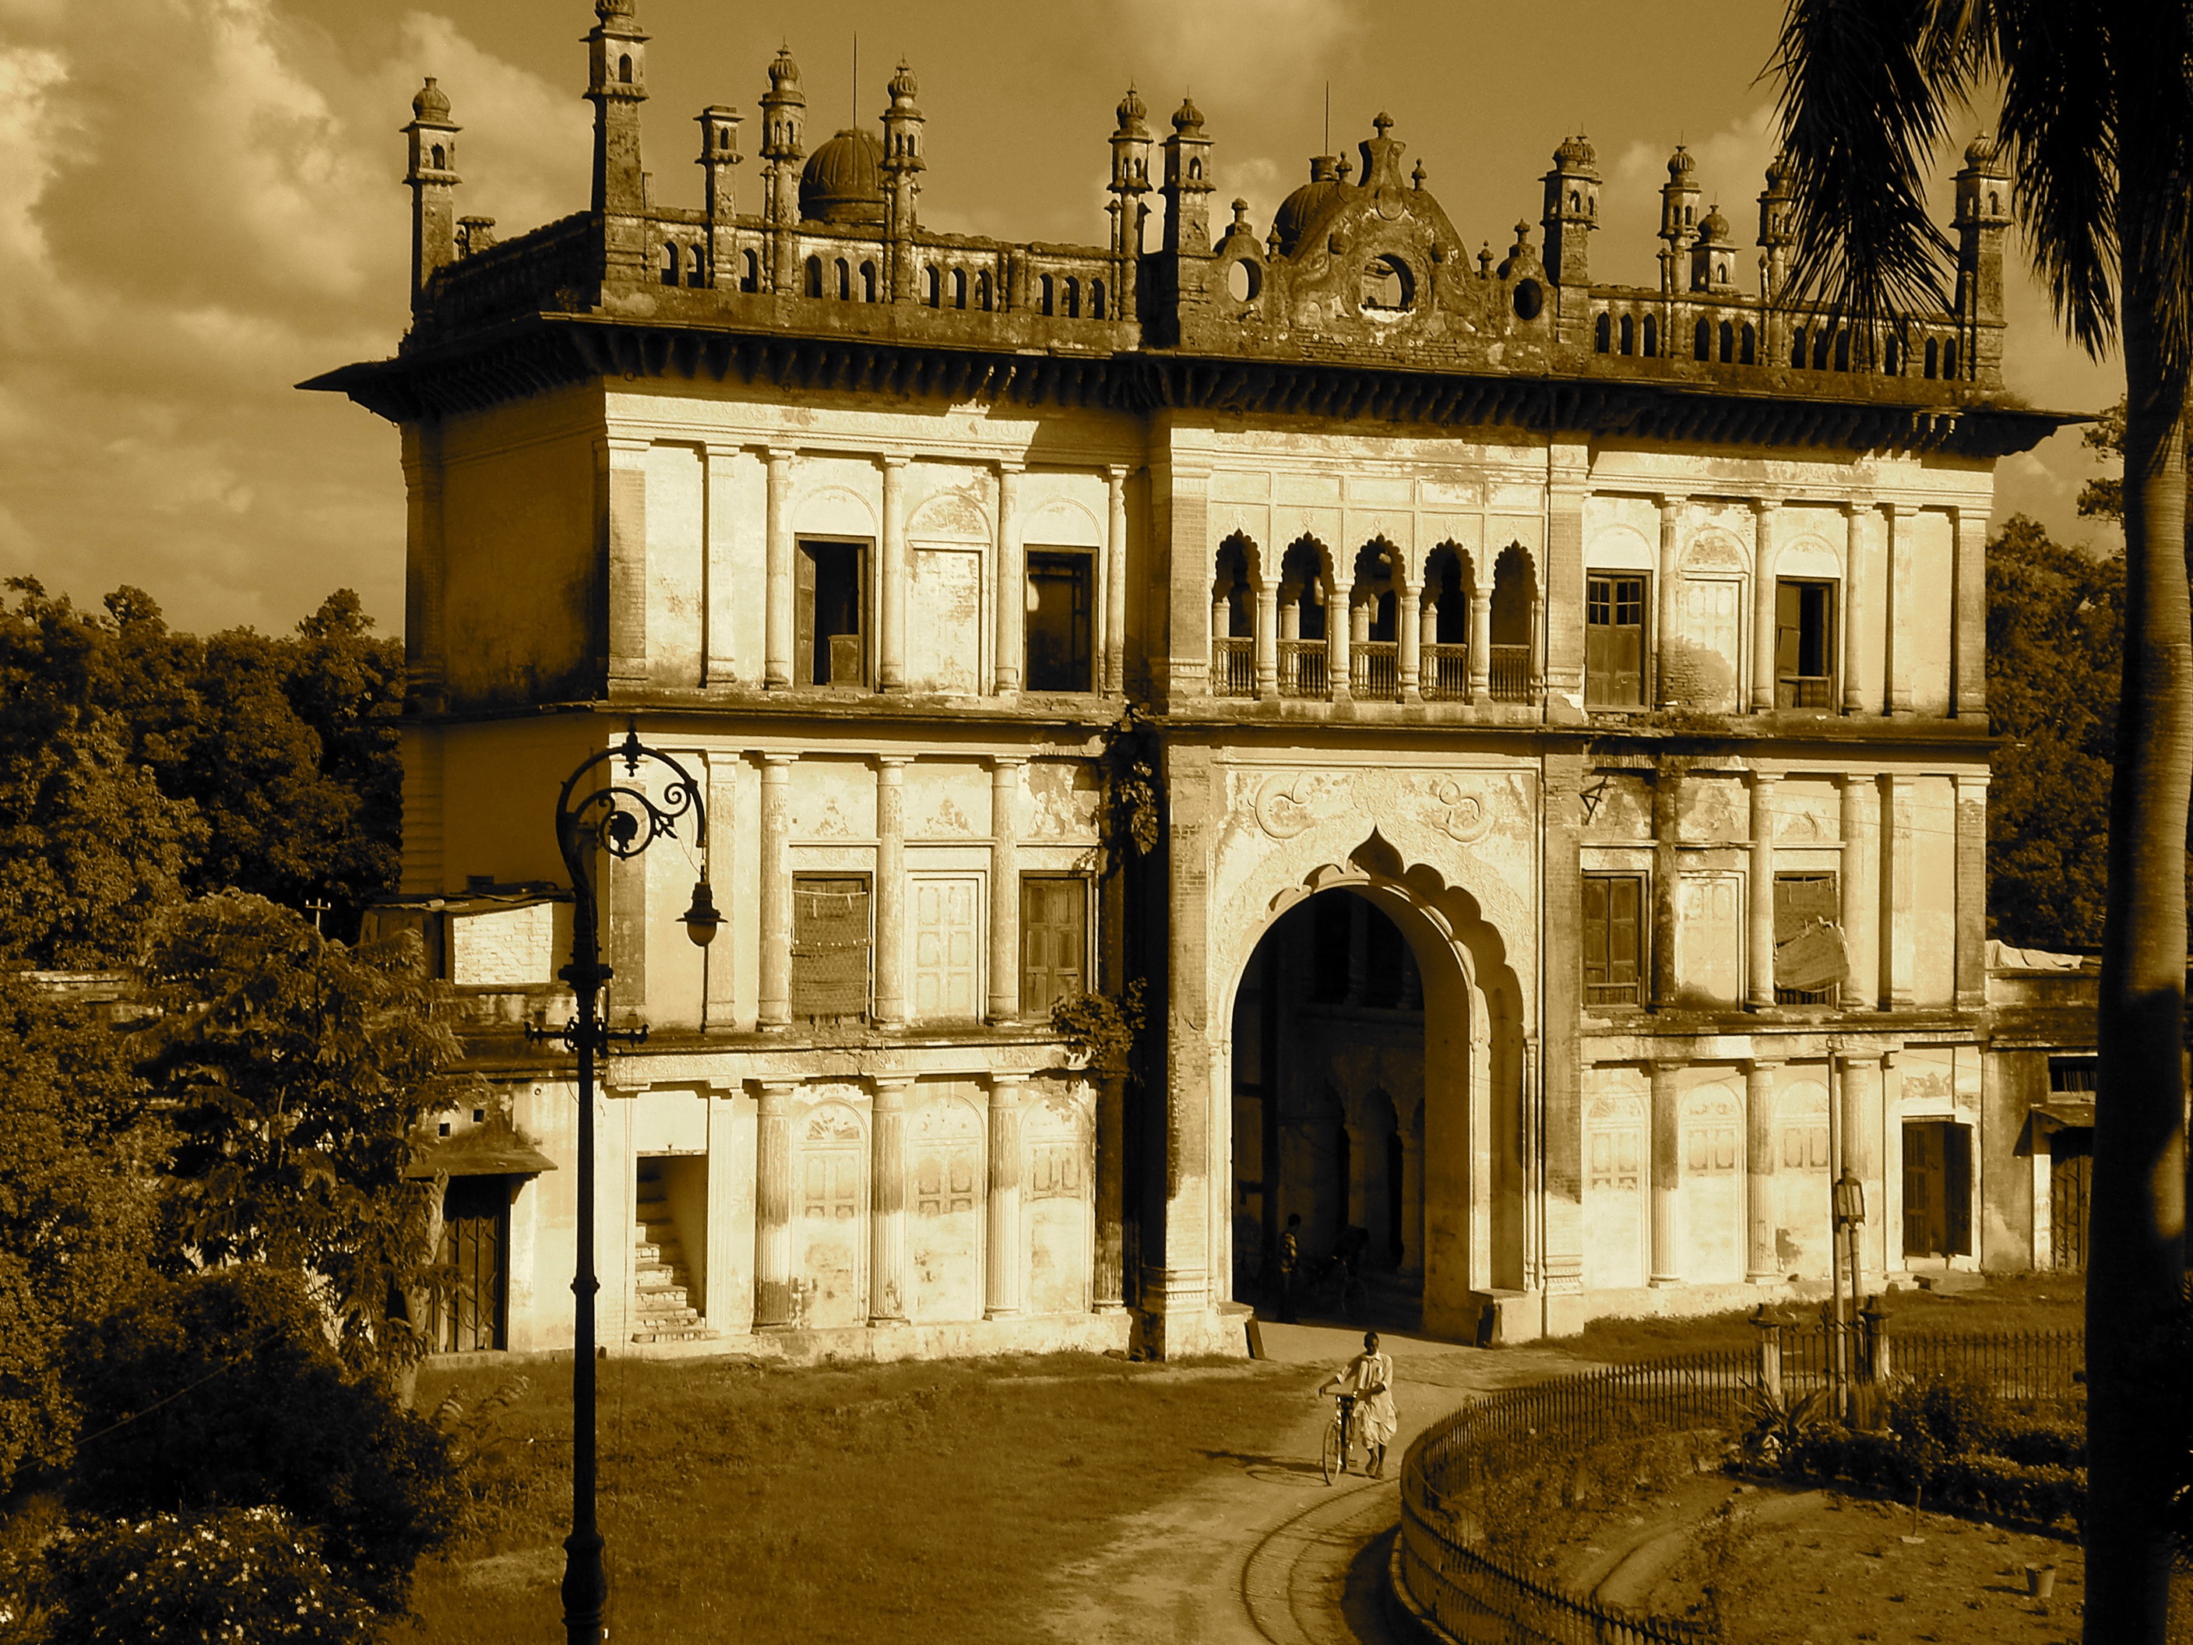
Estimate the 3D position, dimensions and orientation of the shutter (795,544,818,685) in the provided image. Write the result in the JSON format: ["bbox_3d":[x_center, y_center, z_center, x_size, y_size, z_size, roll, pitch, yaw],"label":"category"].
[{"bbox_3d":[-4.003,-2.866,55.178,0.060,1.970,0.500,0,0,24],"label":"shutter"}]

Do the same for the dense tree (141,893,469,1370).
[{"bbox_3d":[-9.594,3.801,48.837,3.900,6.000,3.800,0,0,0],"label":"dense tree"}]

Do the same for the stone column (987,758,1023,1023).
[{"bbox_3d":[-1.270,0.947,55.844,0.480,3.690,0.480,0,-1,0],"label":"stone column"}]

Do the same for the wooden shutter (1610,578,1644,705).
[{"bbox_3d":[8.258,-2.795,62.055,0.550,1.926,0.080,0,0,-28],"label":"wooden shutter"}]

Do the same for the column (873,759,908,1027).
[{"bbox_3d":[-2.880,0.981,55.903,0.430,3.751,0.380,0,0,-28],"label":"column"}]

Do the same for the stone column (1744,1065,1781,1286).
[{"bbox_3d":[10.191,5.311,60.951,0.500,3.380,0.500,0,-1,0],"label":"stone column"}]

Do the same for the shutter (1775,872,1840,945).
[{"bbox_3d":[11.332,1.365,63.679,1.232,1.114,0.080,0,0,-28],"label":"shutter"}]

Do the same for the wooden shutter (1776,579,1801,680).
[{"bbox_3d":[10.652,-2.976,61.418,0.550,1.532,0.060,1,0,-44],"label":"wooden shutter"}]

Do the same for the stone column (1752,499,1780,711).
[{"bbox_3d":[10.182,-3.306,60.743,0.350,3.184,0.270,0,0,-26],"label":"stone column"}]

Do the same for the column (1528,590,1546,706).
[{"bbox_3d":[6.529,-2.591,59.178,0.290,1.650,0.290,0,0,0],"label":"column"}]

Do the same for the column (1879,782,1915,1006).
[{"bbox_3d":[12.432,1.077,61.949,0.440,3.620,0.400,1,-1,-24],"label":"column"}]

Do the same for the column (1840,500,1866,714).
[{"bbox_3d":[11.908,-3.389,62.676,0.370,3.360,0.350,0,0,0],"label":"column"}]

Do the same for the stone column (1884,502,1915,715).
[{"bbox_3d":[12.705,-3.366,63.011,0.430,3.350,0.330,0,0,-26],"label":"stone column"}]

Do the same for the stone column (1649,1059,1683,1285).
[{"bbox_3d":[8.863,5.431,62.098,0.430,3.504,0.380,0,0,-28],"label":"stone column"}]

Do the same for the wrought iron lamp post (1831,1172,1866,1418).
[{"bbox_3d":[9.527,5.950,50.500,0.380,3.160,0.380,1,-1,-24],"label":"wrought iron lamp post"}]

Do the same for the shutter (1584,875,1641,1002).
[{"bbox_3d":[8.002,1.791,61.924,0.999,1.958,0.080,0,0,-28],"label":"shutter"}]

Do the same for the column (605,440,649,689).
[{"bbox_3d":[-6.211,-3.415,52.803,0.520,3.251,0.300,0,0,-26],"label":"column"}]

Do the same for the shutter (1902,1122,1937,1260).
[{"bbox_3d":[13.089,5.829,63.456,0.630,2.150,0.070,0,0,-36],"label":"shutter"}]

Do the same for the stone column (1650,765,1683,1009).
[{"bbox_3d":[8.612,0.983,60.247,0.460,3.700,0.460,0,-1,0],"label":"stone column"}]

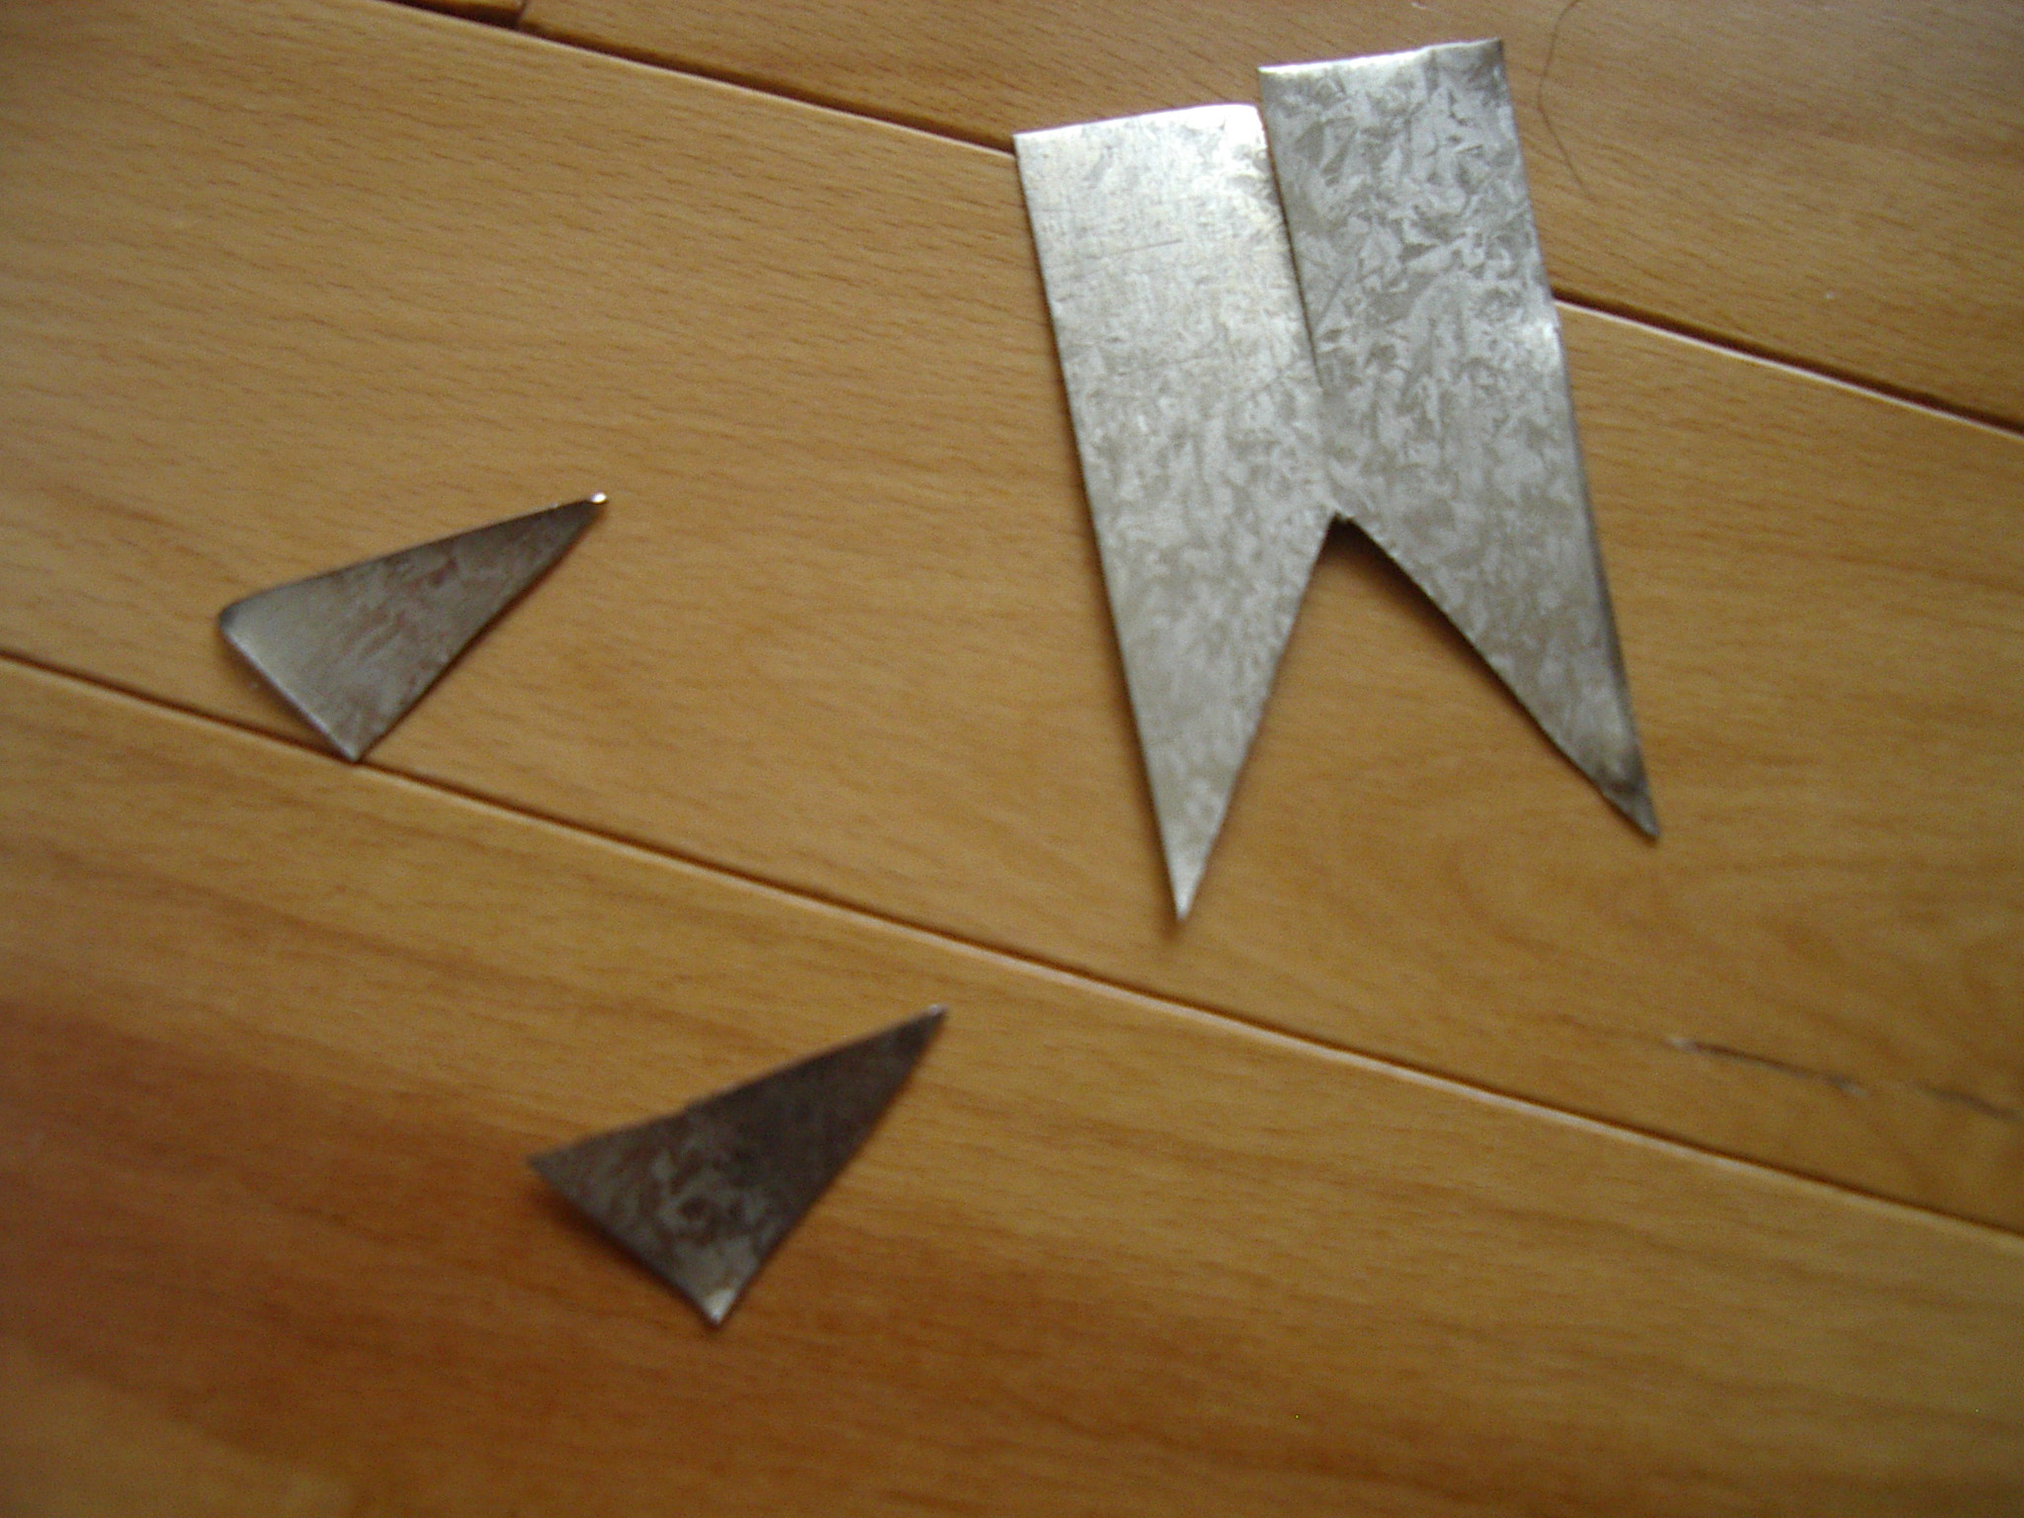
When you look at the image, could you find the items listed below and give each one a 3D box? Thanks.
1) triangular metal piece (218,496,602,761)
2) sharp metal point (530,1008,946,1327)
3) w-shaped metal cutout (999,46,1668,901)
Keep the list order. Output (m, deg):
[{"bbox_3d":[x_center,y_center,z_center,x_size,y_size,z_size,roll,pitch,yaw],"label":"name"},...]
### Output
[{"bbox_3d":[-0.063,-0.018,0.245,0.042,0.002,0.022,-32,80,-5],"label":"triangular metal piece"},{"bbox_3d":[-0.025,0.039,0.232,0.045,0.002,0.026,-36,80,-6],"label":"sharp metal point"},{"bbox_3d":[0.036,-0.032,0.245,0.055,0.003,0.093,-11,85,2],"label":"w-shaped metal cutout"}]

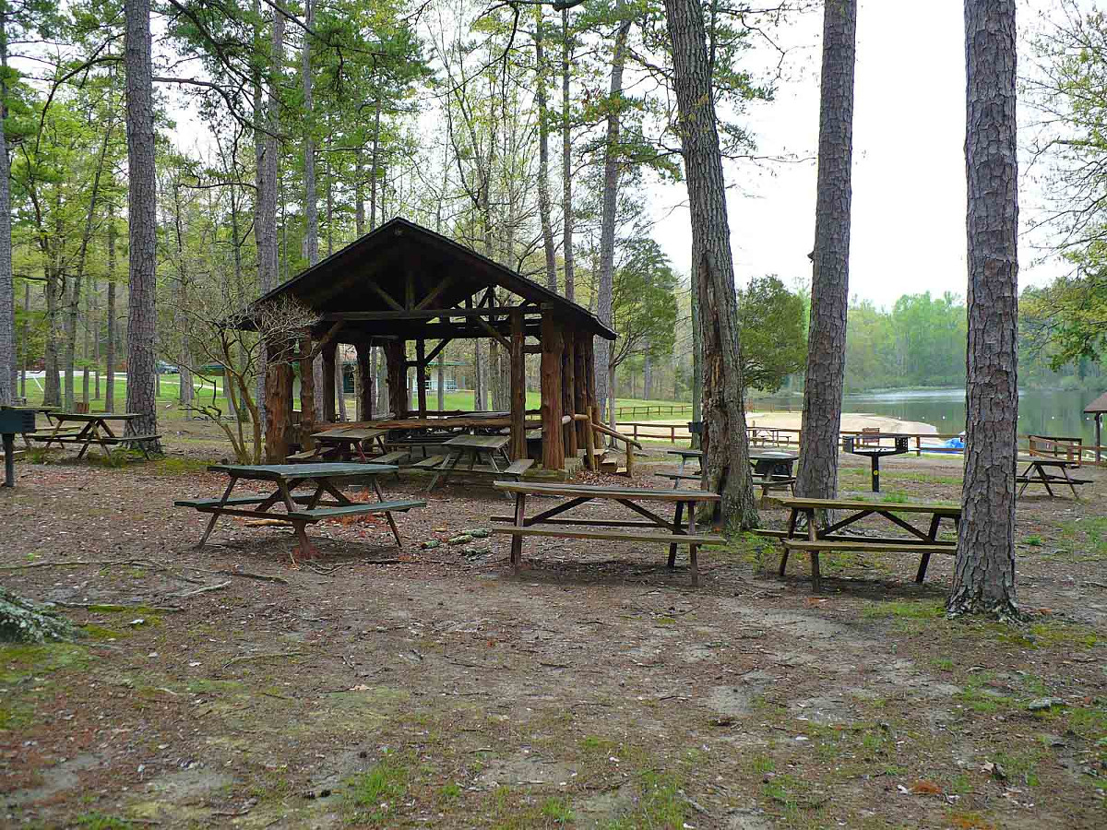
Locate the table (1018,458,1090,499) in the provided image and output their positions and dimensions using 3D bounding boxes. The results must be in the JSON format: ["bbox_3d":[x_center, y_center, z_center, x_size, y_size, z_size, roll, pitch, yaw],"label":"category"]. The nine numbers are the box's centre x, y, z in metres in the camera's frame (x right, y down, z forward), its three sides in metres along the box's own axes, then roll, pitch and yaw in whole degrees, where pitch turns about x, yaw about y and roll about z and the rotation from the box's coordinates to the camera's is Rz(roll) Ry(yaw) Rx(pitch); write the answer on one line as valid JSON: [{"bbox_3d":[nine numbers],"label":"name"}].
[{"bbox_3d":[9.827,1.289,24.010,1.439,0.734,1.856,2,1,3],"label":"table"}]

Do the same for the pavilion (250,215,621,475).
[{"bbox_3d":[-1.695,-0.997,21.428,5.450,3.925,8.600,0,2,6],"label":"pavilion"}]

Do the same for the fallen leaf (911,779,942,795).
[{"bbox_3d":[1.440,1.435,4.578,0.110,0.030,0.090,0,2,0],"label":"fallen leaf"}]

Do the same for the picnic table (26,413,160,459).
[{"bbox_3d":[-7.346,0.369,19.085,1.439,0.734,1.846,3,1,1],"label":"picnic table"}]

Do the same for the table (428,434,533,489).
[{"bbox_3d":[-1.093,0.734,16.875,1.478,0.743,1.903,4,3,3],"label":"table"}]

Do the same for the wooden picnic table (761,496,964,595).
[{"bbox_3d":[2.931,1.196,10.923,1.846,0.743,1.478,3,-1,-2],"label":"wooden picnic table"}]

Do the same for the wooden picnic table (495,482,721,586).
[{"bbox_3d":[0.418,1.008,10.257,1.888,0.734,1.439,3,-1,-4],"label":"wooden picnic table"}]

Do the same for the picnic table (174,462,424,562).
[{"bbox_3d":[-2.303,0.861,11.045,1.478,0.743,1.912,3,1,24],"label":"picnic table"}]

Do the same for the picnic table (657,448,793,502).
[{"bbox_3d":[2.778,0.985,18.319,1.896,0.734,1.439,3,3,38],"label":"picnic table"}]

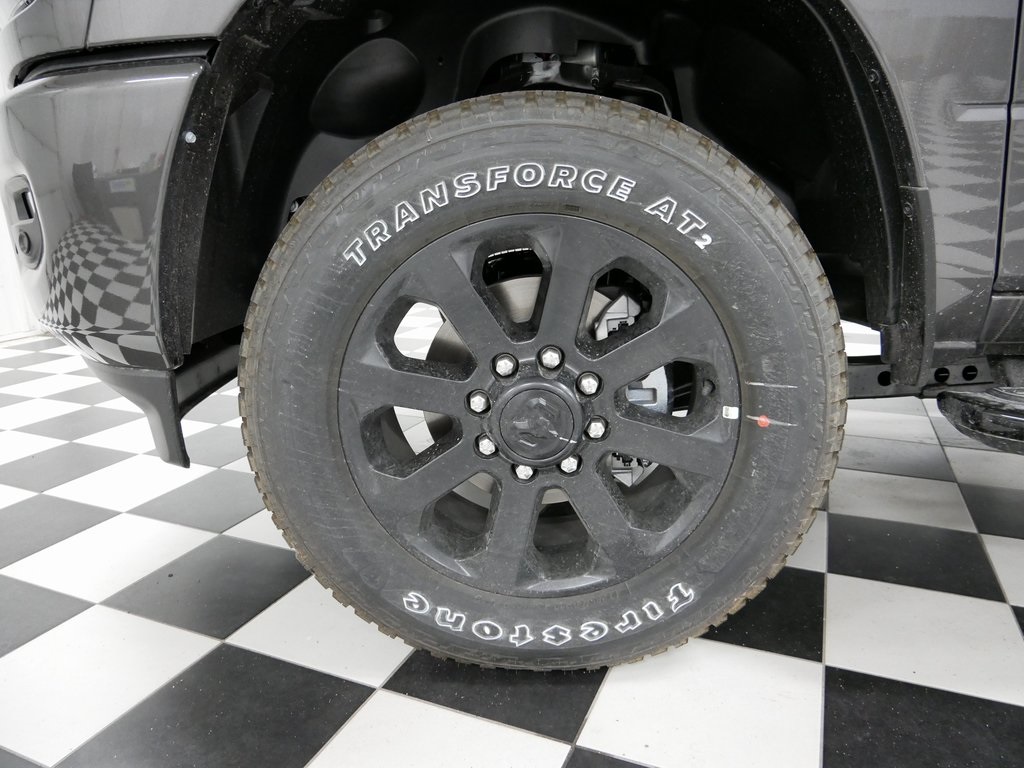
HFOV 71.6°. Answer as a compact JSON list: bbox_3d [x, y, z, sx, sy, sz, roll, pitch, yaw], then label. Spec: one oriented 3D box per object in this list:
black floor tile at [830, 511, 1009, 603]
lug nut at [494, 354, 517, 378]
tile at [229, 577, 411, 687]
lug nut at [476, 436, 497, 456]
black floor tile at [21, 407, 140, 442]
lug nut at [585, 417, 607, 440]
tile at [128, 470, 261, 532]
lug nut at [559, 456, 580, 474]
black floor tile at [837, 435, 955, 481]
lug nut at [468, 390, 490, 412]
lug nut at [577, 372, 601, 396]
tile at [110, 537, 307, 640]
[{"bbox_3d":[0.804,0.348,1.446,0.303,0.010,0.303,5,16,23],"label":"black floor tile"},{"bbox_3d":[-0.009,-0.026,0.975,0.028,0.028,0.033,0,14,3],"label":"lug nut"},{"bbox_3d":[-0.277,0.410,1.257,0.303,0.010,0.303,5,16,23],"label":"tile"},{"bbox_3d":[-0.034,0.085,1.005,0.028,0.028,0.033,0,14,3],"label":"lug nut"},{"bbox_3d":[-1.437,0.136,2.385,0.303,0.010,0.303,5,16,23],"label":"black floor tile"},{"bbox_3d":[0.117,0.060,0.991,0.028,0.028,0.033,0,14,3],"label":"lug nut"},{"bbox_3d":[-0.717,0.286,1.762,0.303,0.010,0.303,5,16,23],"label":"tile"},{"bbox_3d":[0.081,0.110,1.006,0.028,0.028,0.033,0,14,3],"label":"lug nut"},{"bbox_3d":[1.044,0.206,1.988,0.303,0.010,0.303,5,16,23],"label":"black floor tile"},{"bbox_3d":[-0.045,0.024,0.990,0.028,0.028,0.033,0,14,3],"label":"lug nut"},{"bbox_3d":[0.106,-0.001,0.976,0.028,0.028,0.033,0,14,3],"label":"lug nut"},{"bbox_3d":[-0.557,0.384,1.374,0.303,0.010,0.303,5,16,23],"label":"tile"}]

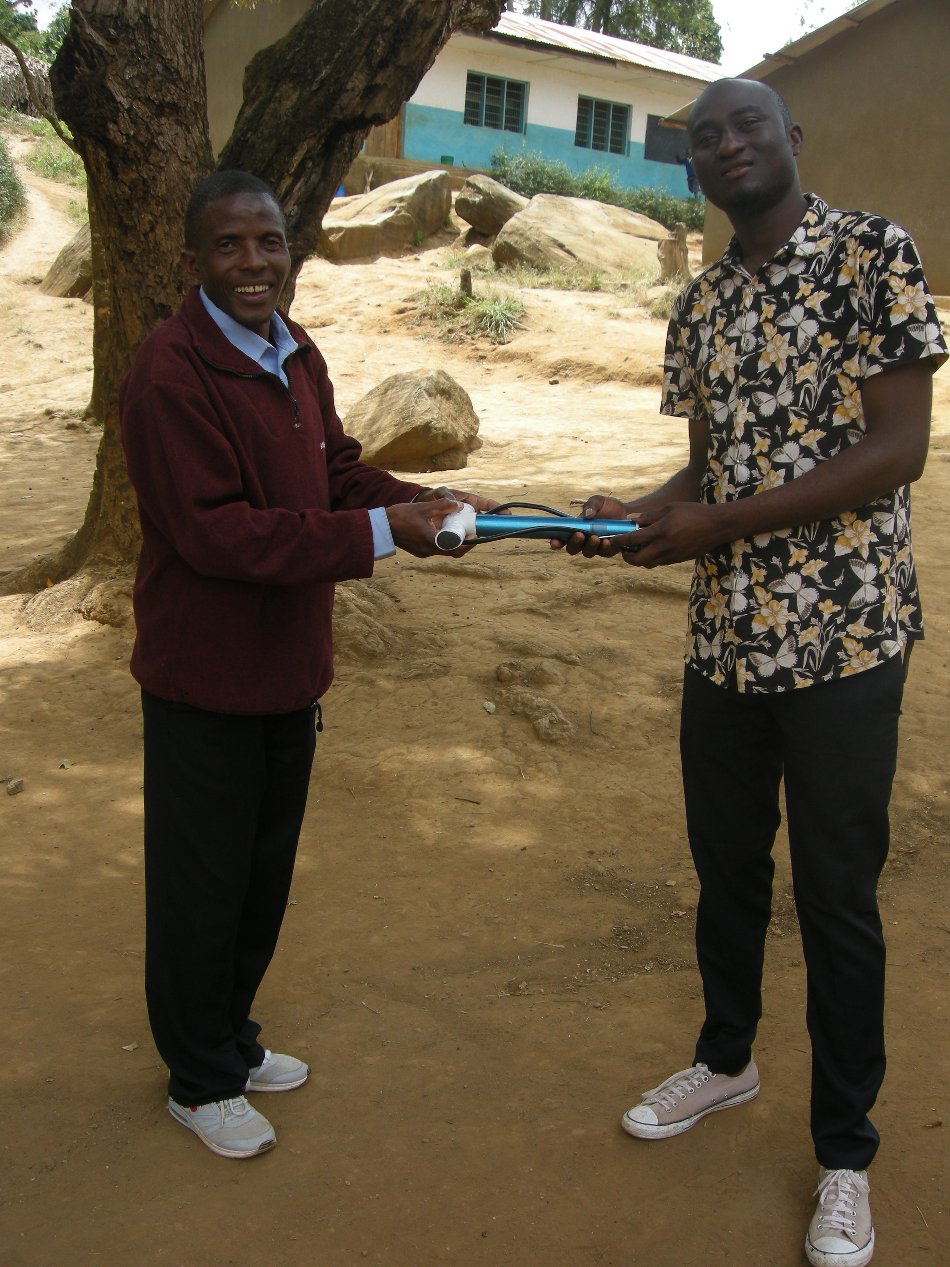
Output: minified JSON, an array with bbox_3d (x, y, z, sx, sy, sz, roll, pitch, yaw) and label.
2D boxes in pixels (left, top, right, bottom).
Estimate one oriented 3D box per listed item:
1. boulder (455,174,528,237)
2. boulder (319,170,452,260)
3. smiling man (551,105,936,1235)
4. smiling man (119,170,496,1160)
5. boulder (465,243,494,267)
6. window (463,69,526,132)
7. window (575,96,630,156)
[{"bbox_3d":[0.227,-5.946,18.300,1.050,0.880,1.050,3,12,0],"label":"boulder"},{"bbox_3d":[-1.251,-5.713,18.000,1.950,1.120,1.500,3,12,0],"label":"boulder"},{"bbox_3d":[0.421,0.079,2.094,0.650,1.820,0.540,-8,16,-41],"label":"smiling man"},{"bbox_3d":[-0.284,0.088,2.232,0.640,1.670,0.500,12,15,35],"label":"smiling man"},{"bbox_3d":[0.071,-4.936,17.200,0.400,0.310,0.360,3,12,0],"label":"boulder"},{"bbox_3d":[0.493,-11.515,28.617,1.600,1.120,0.120,-5,14,-32],"label":"window"},{"bbox_3d":[2.970,-11.628,30.201,1.580,1.120,0.120,-5,14,-32],"label":"window"}]

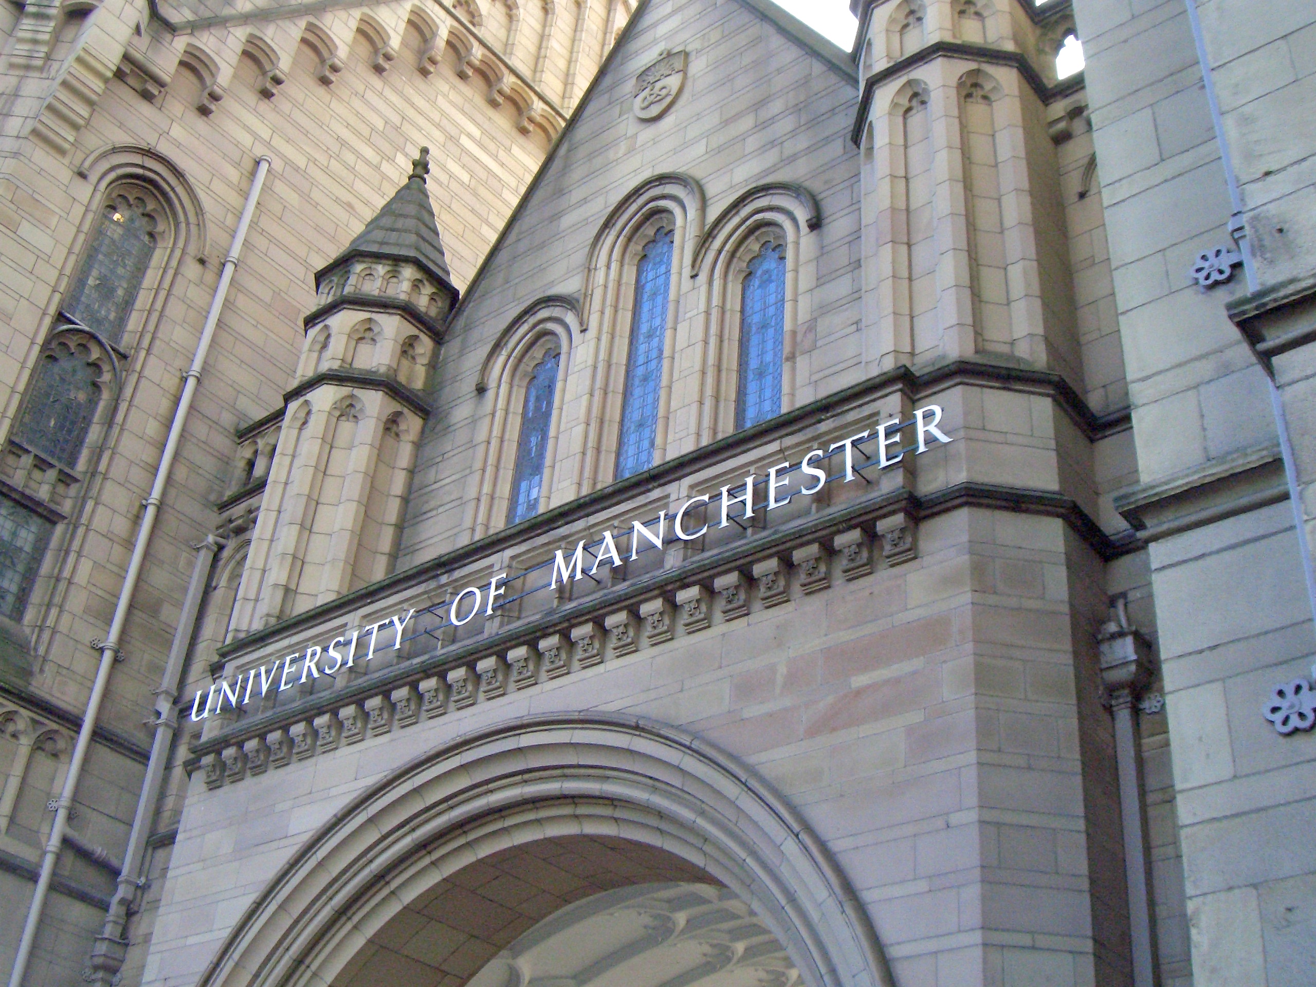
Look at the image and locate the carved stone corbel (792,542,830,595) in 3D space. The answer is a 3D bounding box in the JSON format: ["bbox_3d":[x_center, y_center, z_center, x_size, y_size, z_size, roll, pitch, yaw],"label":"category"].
[{"bbox_3d":[1.019,0.495,9.837,0.200,0.273,0.165,-22,-43,33],"label":"carved stone corbel"}]

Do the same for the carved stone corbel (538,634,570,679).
[{"bbox_3d":[-0.751,1.176,10.717,0.203,0.251,0.151,-22,-42,35],"label":"carved stone corbel"}]

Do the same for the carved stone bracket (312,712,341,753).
[{"bbox_3d":[-2.773,2.017,12.505,0.200,0.273,0.165,-22,-43,33],"label":"carved stone bracket"}]

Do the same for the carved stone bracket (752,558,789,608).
[{"bbox_3d":[0.733,0.578,9.584,0.203,0.251,0.151,-22,-42,35],"label":"carved stone bracket"}]

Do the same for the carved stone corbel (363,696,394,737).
[{"bbox_3d":[-2.267,1.814,12.149,0.200,0.273,0.165,-22,-43,33],"label":"carved stone corbel"}]

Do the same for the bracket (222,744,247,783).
[{"bbox_3d":[-3.716,2.374,12.979,0.203,0.251,0.151,-22,-42,35],"label":"bracket"}]

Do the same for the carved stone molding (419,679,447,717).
[{"bbox_3d":[-1.762,1.611,11.793,0.200,0.273,0.165,-22,-43,33],"label":"carved stone molding"}]

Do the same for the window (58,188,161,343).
[{"bbox_3d":[-6.492,-2.798,17.817,0.150,2.184,0.779,-22,-43,33],"label":"window"}]

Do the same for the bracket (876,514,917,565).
[{"bbox_3d":[1.525,0.292,9.482,0.200,0.273,0.165,-22,-43,33],"label":"bracket"}]

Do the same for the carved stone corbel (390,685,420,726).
[{"bbox_3d":[-2.015,1.713,11.971,0.200,0.273,0.165,-22,-43,33],"label":"carved stone corbel"}]

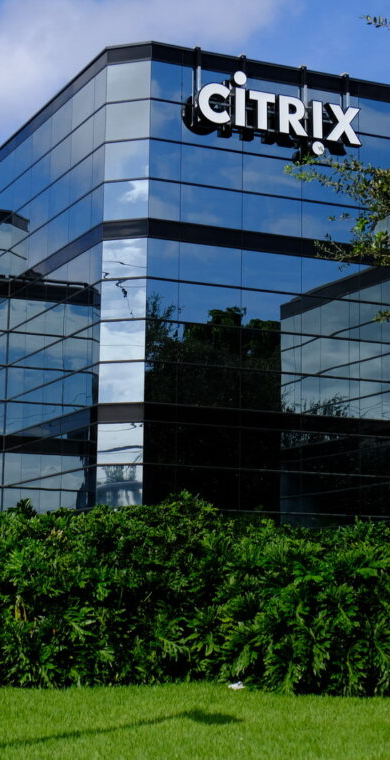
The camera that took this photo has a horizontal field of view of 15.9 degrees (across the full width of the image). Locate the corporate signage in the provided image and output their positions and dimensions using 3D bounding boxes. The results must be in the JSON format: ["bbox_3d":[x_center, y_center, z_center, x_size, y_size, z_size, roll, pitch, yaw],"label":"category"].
[{"bbox_3d":[1.931,-6.027,31.884,4.161,1.675,0.320,5,-9,-23],"label":"corporate signage"}]

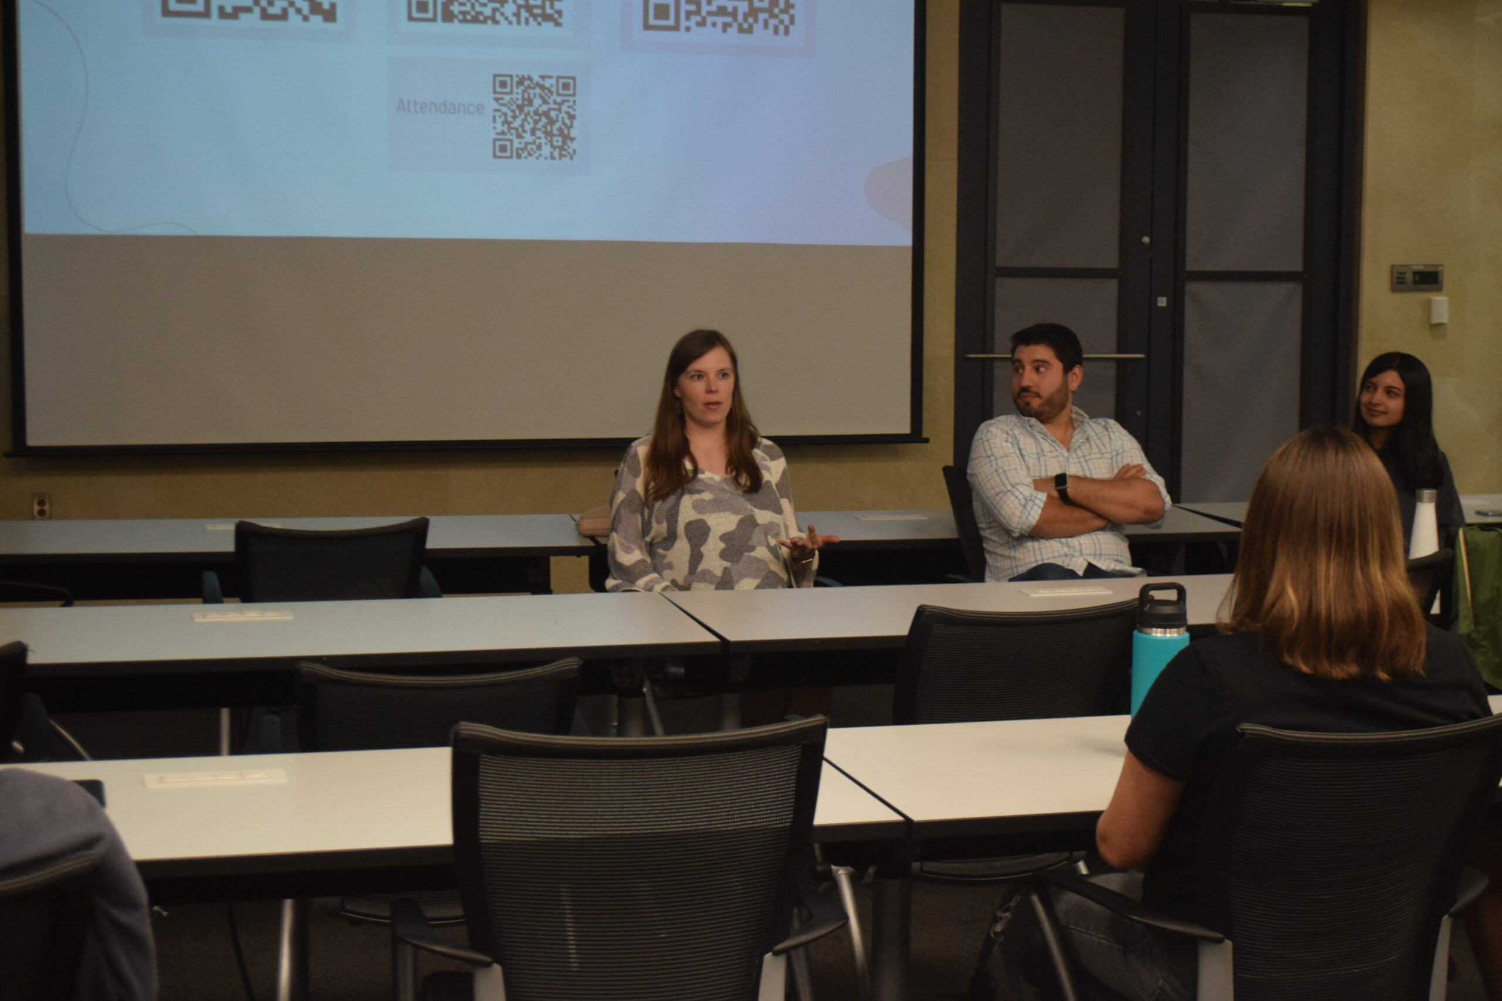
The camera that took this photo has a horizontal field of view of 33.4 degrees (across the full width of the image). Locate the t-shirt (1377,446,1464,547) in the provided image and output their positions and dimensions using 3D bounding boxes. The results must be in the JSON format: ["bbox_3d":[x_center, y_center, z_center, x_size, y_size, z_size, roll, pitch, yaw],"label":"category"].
[{"bbox_3d":[1.724,0.129,6.620,0.420,0.560,0.270,1,6,8],"label":"t-shirt"}]

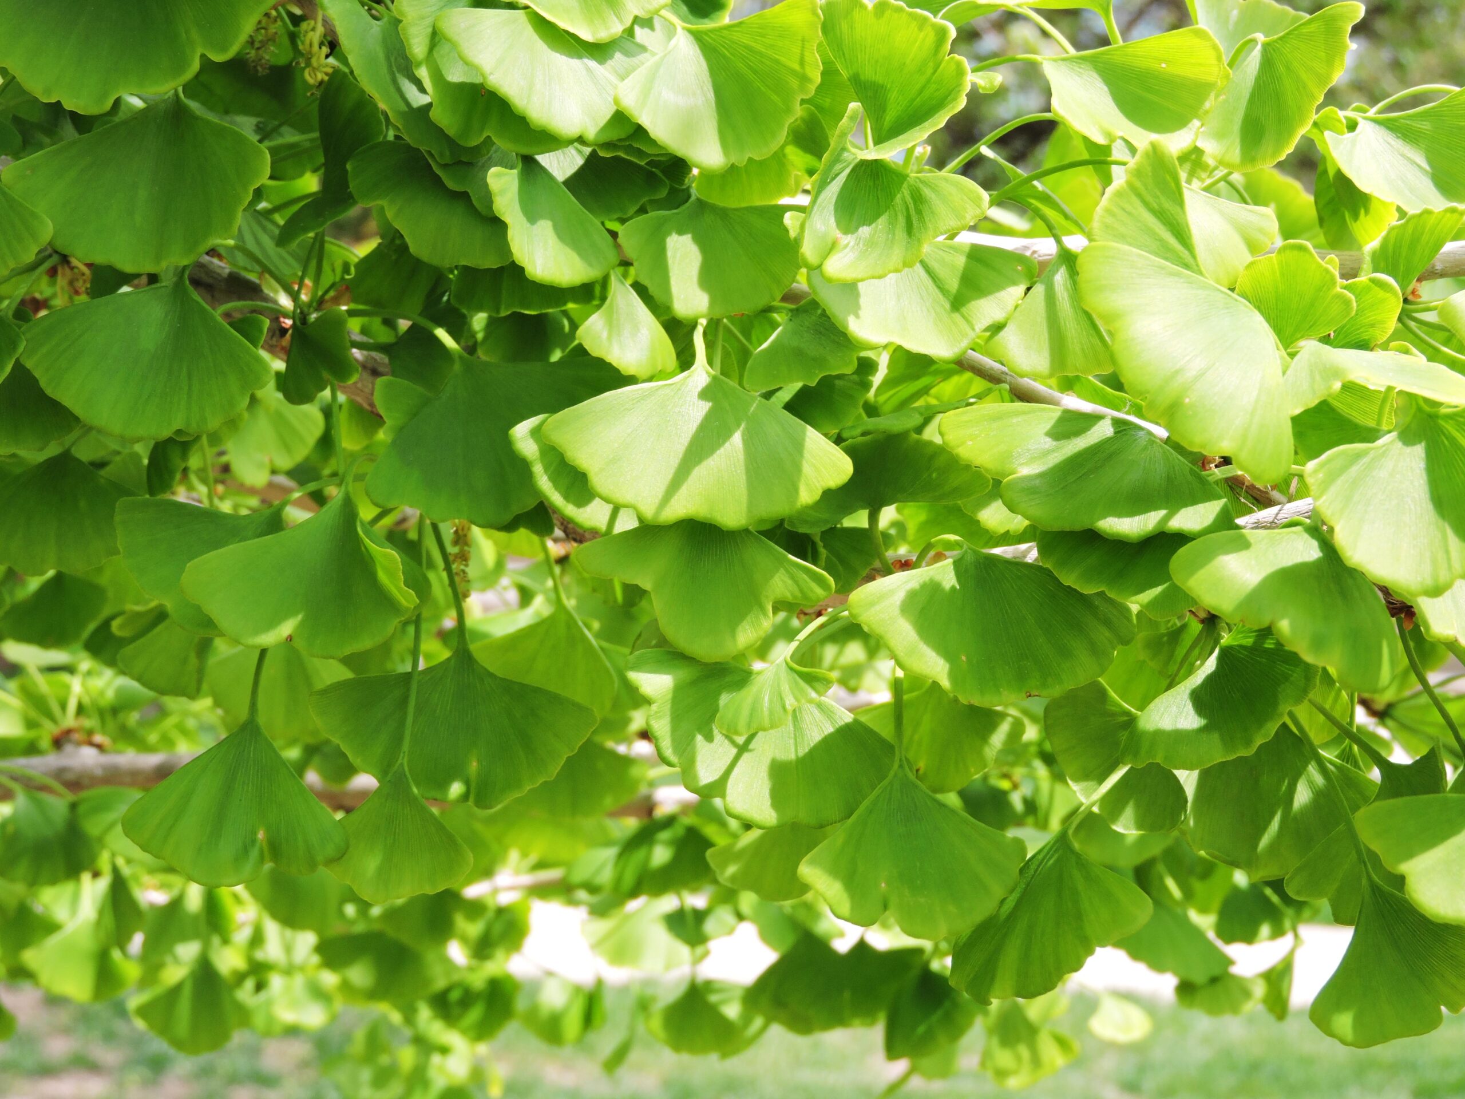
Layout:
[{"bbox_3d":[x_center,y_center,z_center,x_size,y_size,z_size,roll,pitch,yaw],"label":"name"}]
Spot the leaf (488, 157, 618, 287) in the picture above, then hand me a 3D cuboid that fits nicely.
[{"bbox_3d":[-0.045,-0.082,0.745,0.037,0.027,0.020,25,-25,10],"label":"leaf"}]

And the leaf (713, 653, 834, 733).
[{"bbox_3d":[0.010,0.036,0.735,0.027,0.021,0.012,13,-30,0],"label":"leaf"}]

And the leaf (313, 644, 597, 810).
[{"bbox_3d":[-0.070,0.044,0.750,0.072,0.040,0.016,0,-15,0],"label":"leaf"}]

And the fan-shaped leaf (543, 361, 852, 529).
[{"bbox_3d":[-0.009,-0.026,0.730,0.076,0.041,0.020,1,-32,0],"label":"fan-shaped leaf"}]

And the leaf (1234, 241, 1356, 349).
[{"bbox_3d":[0.146,-0.066,0.771,0.032,0.029,0.012,2,-15,0],"label":"leaf"}]

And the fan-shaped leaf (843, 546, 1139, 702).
[{"bbox_3d":[0.064,0.020,0.735,0.071,0.037,0.020,5,-30,0],"label":"fan-shaped leaf"}]

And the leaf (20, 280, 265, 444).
[{"bbox_3d":[-0.151,-0.048,0.761,0.064,0.041,0.018,6,-28,0],"label":"leaf"}]

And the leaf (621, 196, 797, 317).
[{"bbox_3d":[-0.005,-0.074,0.755,0.045,0.030,0.016,-2,-25,0],"label":"leaf"}]

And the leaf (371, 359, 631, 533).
[{"bbox_3d":[-0.061,-0.028,0.770,0.068,0.043,0.020,-14,-25,0],"label":"leaf"}]

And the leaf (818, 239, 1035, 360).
[{"bbox_3d":[0.050,-0.065,0.770,0.057,0.033,0.018,3,-38,0],"label":"leaf"}]

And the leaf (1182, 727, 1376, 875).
[{"bbox_3d":[0.144,0.066,0.776,0.050,0.041,0.016,5,-20,0],"label":"leaf"}]

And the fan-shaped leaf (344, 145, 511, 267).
[{"bbox_3d":[-0.076,-0.090,0.781,0.054,0.034,0.017,15,-30,0],"label":"fan-shaped leaf"}]

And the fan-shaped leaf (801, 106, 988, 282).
[{"bbox_3d":[0.040,-0.087,0.730,0.045,0.038,0.030,8,-20,5],"label":"fan-shaped leaf"}]

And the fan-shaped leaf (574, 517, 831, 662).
[{"bbox_3d":[-0.007,0.008,0.745,0.066,0.040,0.020,6,-25,0],"label":"fan-shaped leaf"}]

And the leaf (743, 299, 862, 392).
[{"bbox_3d":[0.019,-0.054,0.781,0.034,0.023,0.012,-12,-28,0],"label":"leaf"}]

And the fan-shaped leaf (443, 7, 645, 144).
[{"bbox_3d":[-0.048,-0.120,0.750,0.056,0.018,0.031,27,48,0],"label":"fan-shaped leaf"}]

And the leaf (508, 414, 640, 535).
[{"bbox_3d":[-0.033,-0.020,0.755,0.050,0.029,0.016,12,-28,0],"label":"leaf"}]

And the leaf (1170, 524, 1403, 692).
[{"bbox_3d":[0.138,0.015,0.740,0.062,0.034,0.020,22,-38,0],"label":"leaf"}]

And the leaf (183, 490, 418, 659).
[{"bbox_3d":[-0.108,0.006,0.740,0.059,0.040,0.022,6,-20,0],"label":"leaf"}]

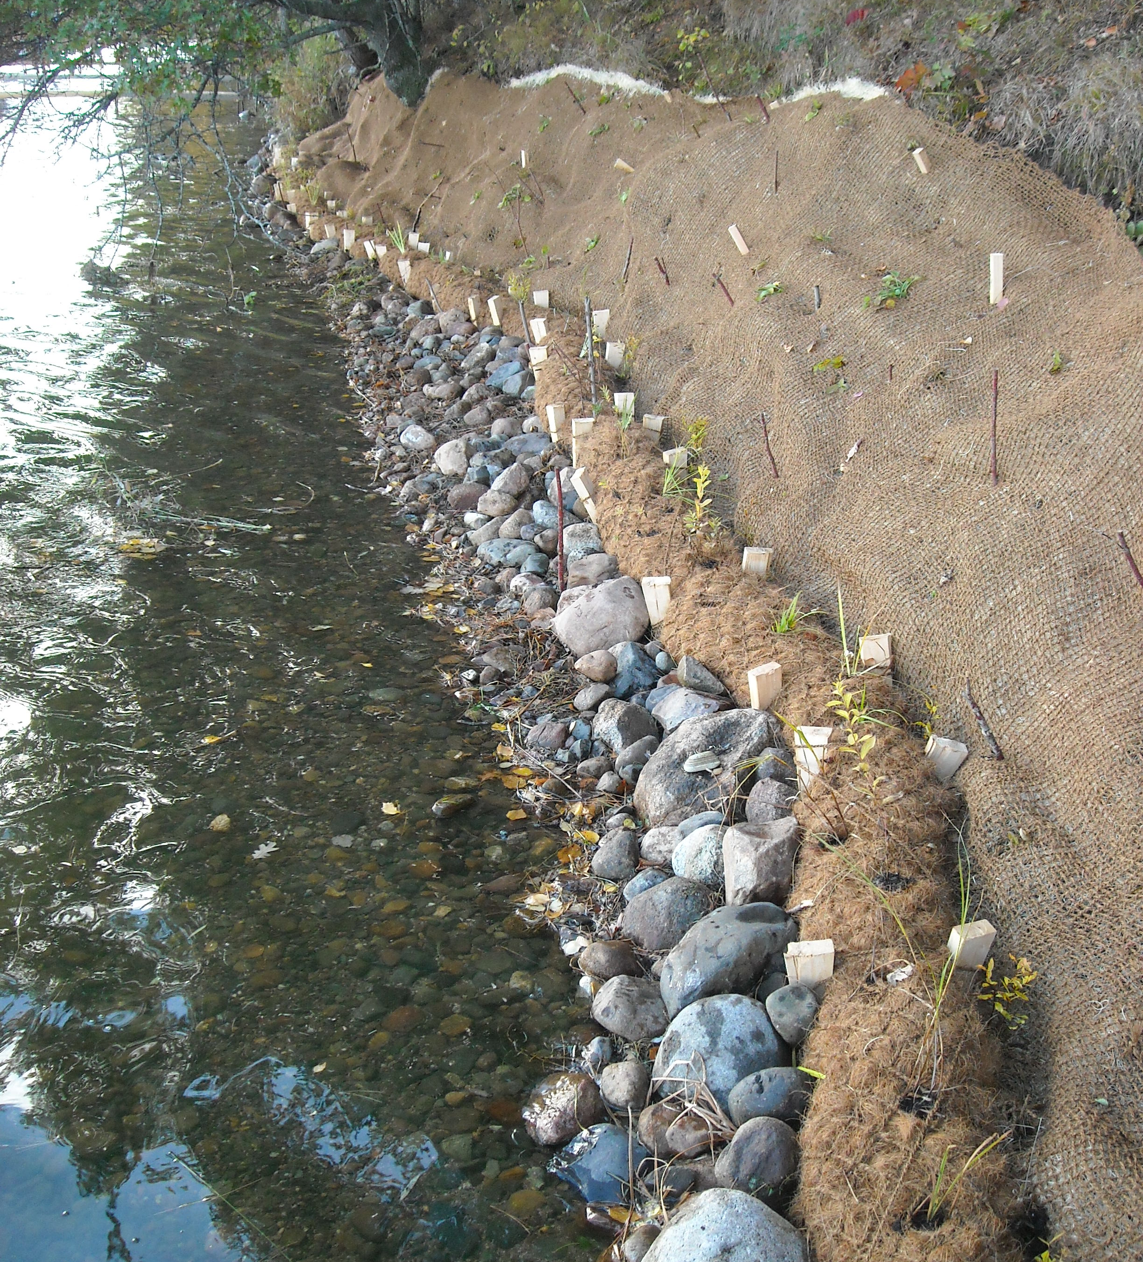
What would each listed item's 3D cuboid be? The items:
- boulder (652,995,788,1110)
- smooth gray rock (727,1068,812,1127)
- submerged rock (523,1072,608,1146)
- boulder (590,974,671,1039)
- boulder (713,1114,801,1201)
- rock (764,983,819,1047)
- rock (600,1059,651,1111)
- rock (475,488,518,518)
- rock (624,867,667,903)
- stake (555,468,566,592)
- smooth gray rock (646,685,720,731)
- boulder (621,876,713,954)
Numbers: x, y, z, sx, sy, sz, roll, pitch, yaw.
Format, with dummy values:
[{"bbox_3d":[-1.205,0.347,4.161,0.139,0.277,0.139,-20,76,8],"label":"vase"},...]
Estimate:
[{"bbox_3d":[0.267,0.769,2.776,0.250,0.190,0.245,0,21,0],"label":"boulder"},{"bbox_3d":[0.373,0.871,2.875,0.164,0.101,0.123,-4,21,-9],"label":"smooth gray rock"},{"bbox_3d":[-0.014,0.882,2.844,0.155,0.125,0.150,0,21,0],"label":"submerged rock"},{"bbox_3d":[0.121,0.767,3.132,0.135,0.110,0.165,-19,28,-41],"label":"boulder"},{"bbox_3d":[0.329,0.931,2.719,0.160,0.140,0.152,-7,22,-19],"label":"boulder"},{"bbox_3d":[0.413,0.718,2.894,0.100,0.095,0.135,-2,21,-5],"label":"rock"},{"bbox_3d":[0.105,0.891,3.019,0.101,0.098,0.095,0,21,0],"label":"rock"},{"bbox_3d":[-0.300,-0.509,6.157,0.175,0.125,0.150,0,21,0],"label":"rock"},{"bbox_3d":[0.179,0.609,3.674,0.123,0.085,0.086,-14,25,-32],"label":"rock"},{"bbox_3d":[-0.041,-0.348,5.457,0.024,0.476,0.024,-2,21,1],"label":"stake"},{"bbox_3d":[0.317,0.218,4.423,0.215,0.110,0.165,-7,22,-19],"label":"smooth gray rock"},{"bbox_3d":[0.210,0.614,3.288,0.205,0.150,0.190,0,21,0],"label":"boulder"}]

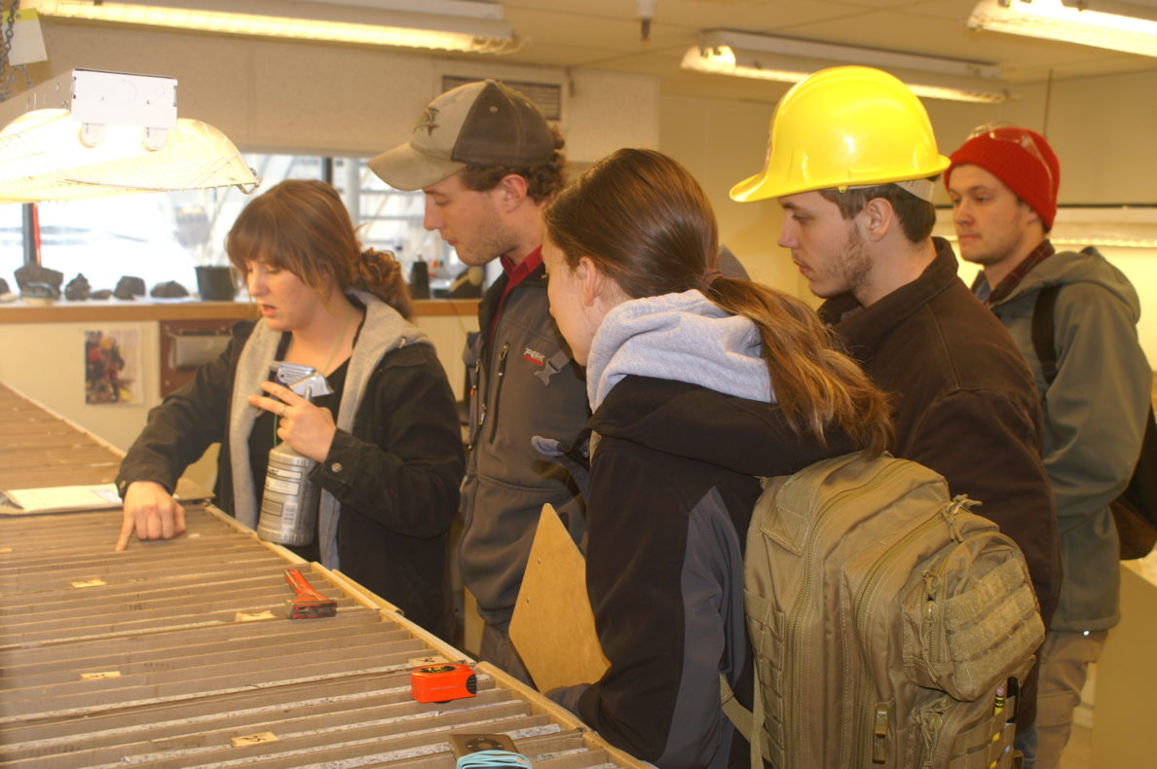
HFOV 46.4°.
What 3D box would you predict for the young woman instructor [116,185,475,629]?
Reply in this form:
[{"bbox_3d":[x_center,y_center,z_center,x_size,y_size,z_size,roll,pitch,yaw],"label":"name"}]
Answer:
[{"bbox_3d":[-0.490,0.462,2.325,0.560,1.620,0.480,5,7,40],"label":"young woman instructor"}]

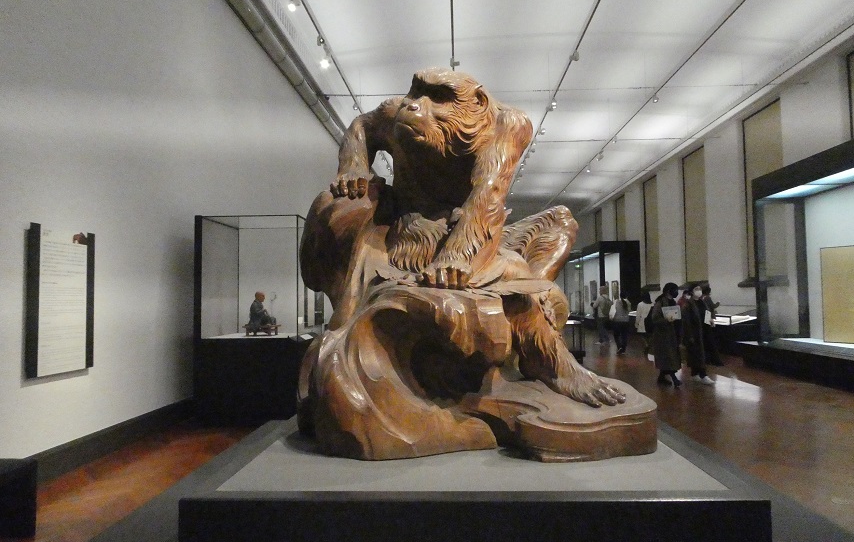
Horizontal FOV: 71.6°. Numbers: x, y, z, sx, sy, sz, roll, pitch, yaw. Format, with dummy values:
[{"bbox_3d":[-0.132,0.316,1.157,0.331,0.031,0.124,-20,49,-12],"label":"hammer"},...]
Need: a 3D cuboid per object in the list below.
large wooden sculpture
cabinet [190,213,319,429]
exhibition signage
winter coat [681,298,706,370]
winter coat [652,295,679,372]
[{"bbox_3d":[0.124,-0.057,1.823,0.970,1.085,0.700,-1,-3,6],"label":"large wooden sculpture"},{"bbox_3d":[-1.929,0.560,6.962,1.144,2.269,1.110,0,-3,3],"label":"cabinet"},{"bbox_3d":[-2.811,0.227,4.558,0.045,1.103,0.759,0,-3,3],"label":"exhibition signage"},{"bbox_3d":[4.269,1.009,9.483,0.460,1.197,0.340,2,-3,-38],"label":"winter coat"},{"bbox_3d":[3.768,0.990,9.372,0.360,1.215,0.460,-2,-3,40],"label":"winter coat"}]

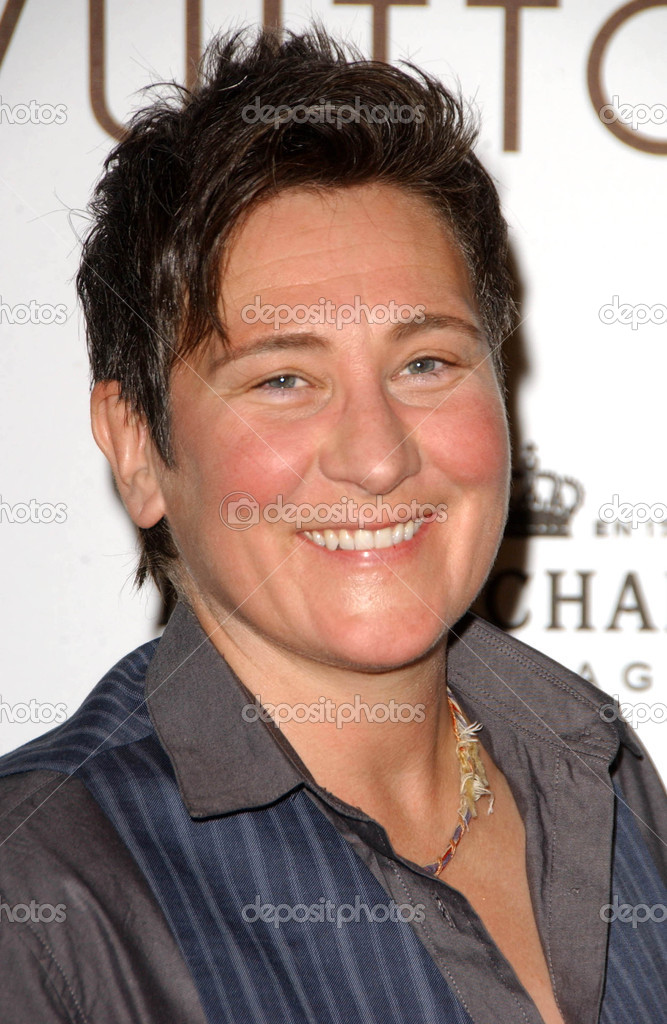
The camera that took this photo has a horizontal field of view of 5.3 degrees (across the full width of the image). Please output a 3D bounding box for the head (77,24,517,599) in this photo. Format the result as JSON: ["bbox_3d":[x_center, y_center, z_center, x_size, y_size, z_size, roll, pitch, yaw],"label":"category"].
[{"bbox_3d":[-0.013,-0.069,2.970,0.177,0.256,0.225,-5,0,-15],"label":"head"}]

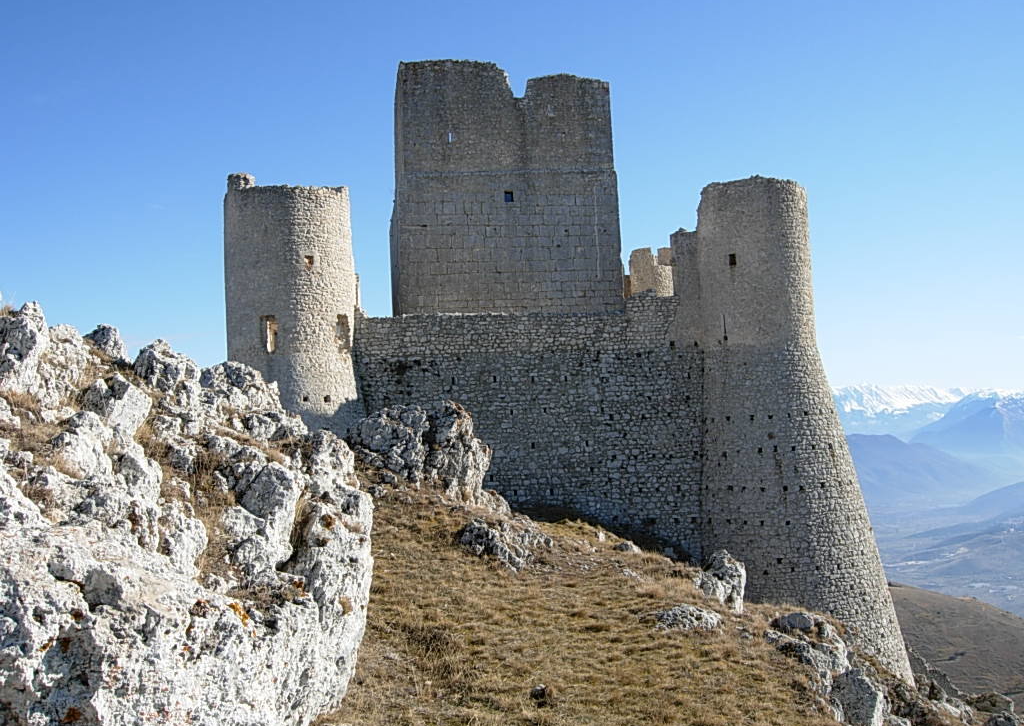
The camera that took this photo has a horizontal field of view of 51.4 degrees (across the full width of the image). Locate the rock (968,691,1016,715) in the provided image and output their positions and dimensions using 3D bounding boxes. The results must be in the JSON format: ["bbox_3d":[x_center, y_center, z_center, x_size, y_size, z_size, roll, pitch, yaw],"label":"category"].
[{"bbox_3d":[15.296,10.864,34.000,1.300,0.700,1.000,-2,-4,0],"label":"rock"}]

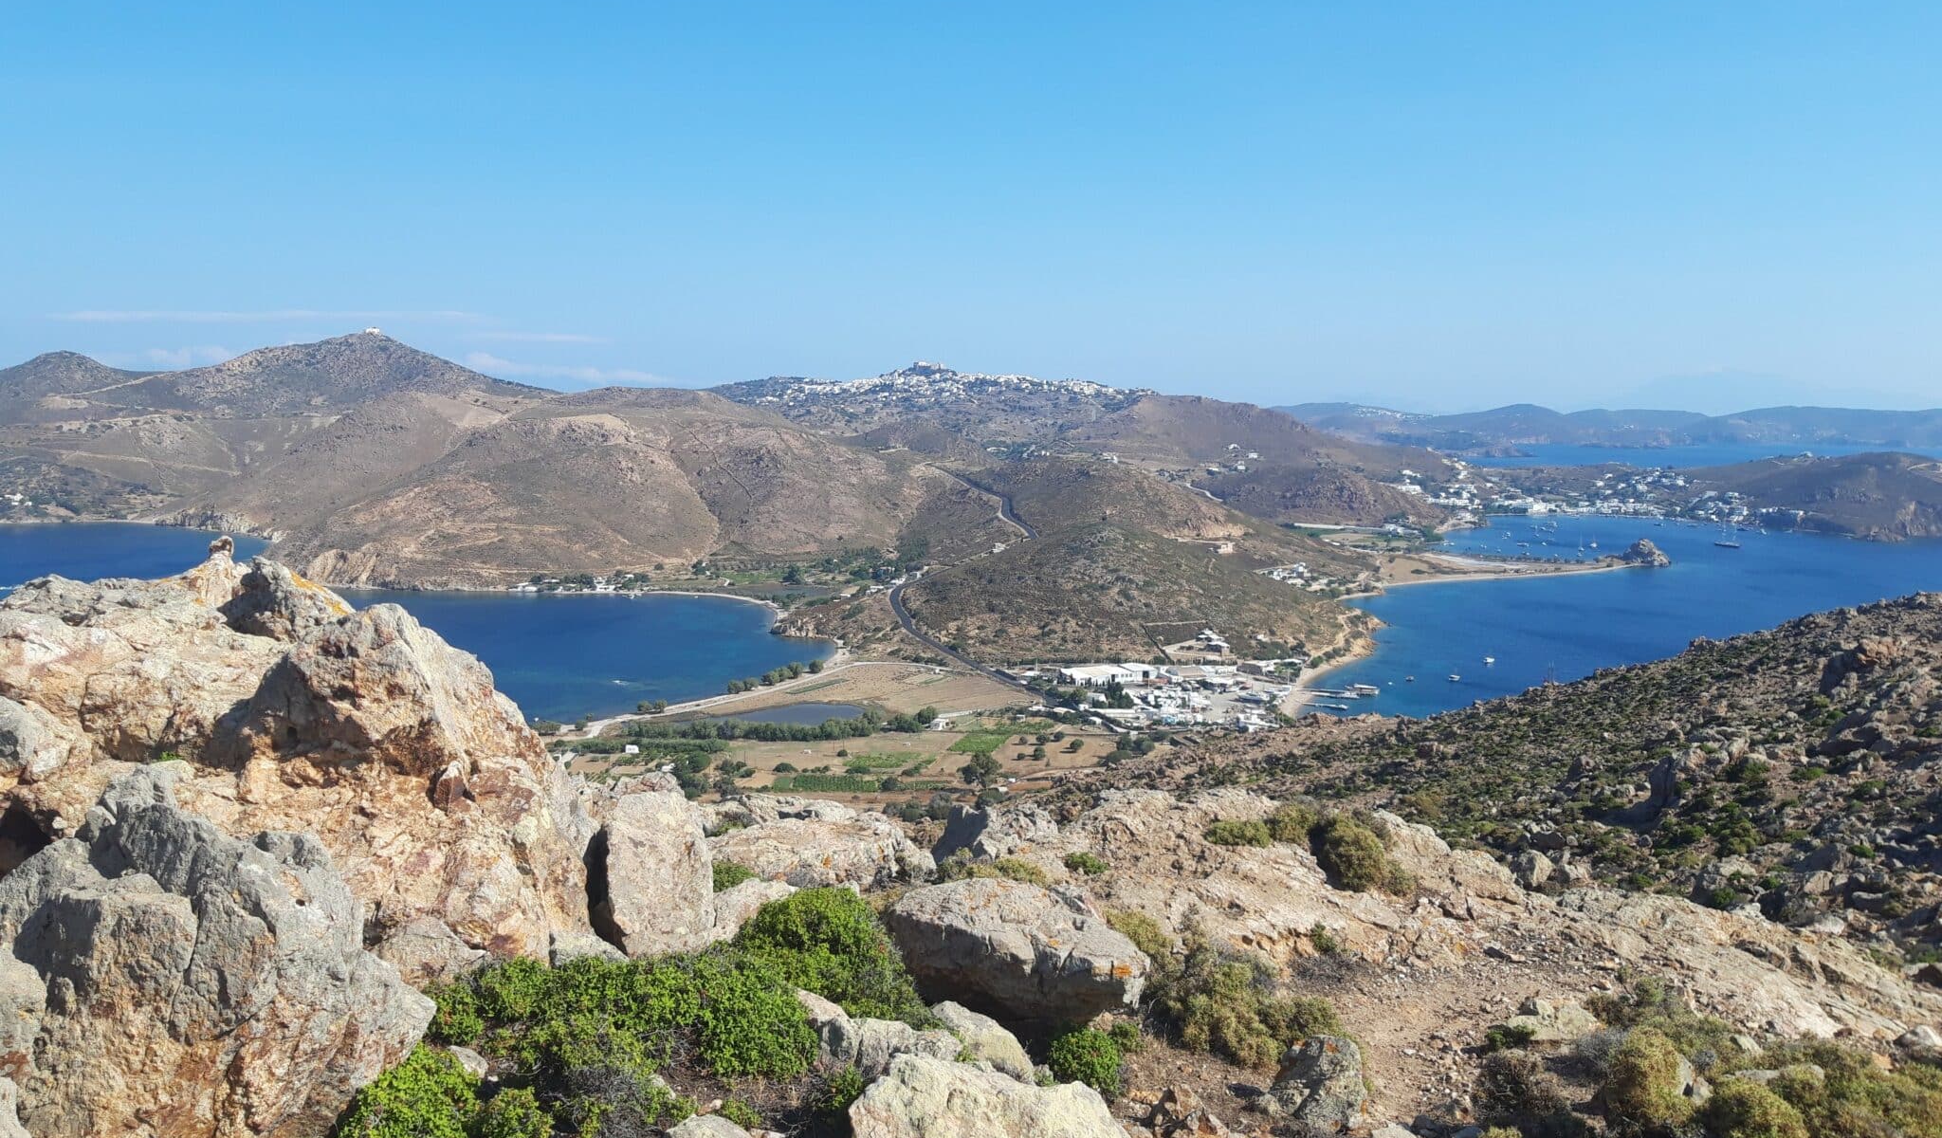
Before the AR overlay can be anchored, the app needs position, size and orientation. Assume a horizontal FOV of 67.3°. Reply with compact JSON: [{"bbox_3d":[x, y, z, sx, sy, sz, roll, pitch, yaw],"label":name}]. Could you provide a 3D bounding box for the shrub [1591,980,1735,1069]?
[{"bbox_3d":[2.865,1.893,6.027,0.633,0.350,0.500,3,7,26],"label":"shrub"}]

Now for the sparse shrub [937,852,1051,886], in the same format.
[{"bbox_3d":[0.139,1.919,9.200,0.720,0.300,0.500,0,7,0],"label":"sparse shrub"}]

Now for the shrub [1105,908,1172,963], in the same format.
[{"bbox_3d":[0.812,1.826,7.226,0.383,0.250,0.340,1,6,7],"label":"shrub"}]

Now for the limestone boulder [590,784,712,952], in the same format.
[{"bbox_3d":[-1.619,1.523,7.396,0.631,0.857,0.550,-1,6,-13],"label":"limestone boulder"}]

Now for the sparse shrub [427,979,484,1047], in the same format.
[{"bbox_3d":[-2.000,1.708,5.605,0.262,0.234,0.240,-2,6,-20],"label":"sparse shrub"}]

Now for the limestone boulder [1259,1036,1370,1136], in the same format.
[{"bbox_3d":[1.220,1.842,5.200,0.370,0.300,0.280,0,7,0],"label":"limestone boulder"}]

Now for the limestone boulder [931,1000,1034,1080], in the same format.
[{"bbox_3d":[0.023,1.617,4.942,0.391,0.282,0.300,0,6,0],"label":"limestone boulder"}]

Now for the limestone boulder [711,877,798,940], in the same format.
[{"bbox_3d":[-1.169,1.885,8.000,0.520,0.380,0.420,0,7,0],"label":"limestone boulder"}]

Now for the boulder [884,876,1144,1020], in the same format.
[{"bbox_3d":[0.208,1.838,7.000,1.180,0.500,0.780,2,7,17],"label":"boulder"}]

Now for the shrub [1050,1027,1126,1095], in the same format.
[{"bbox_3d":[0.436,1.868,5.550,0.290,0.220,0.280,0,7,0],"label":"shrub"}]

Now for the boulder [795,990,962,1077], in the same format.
[{"bbox_3d":[-0.342,1.722,5.350,0.600,0.290,0.380,1,7,10],"label":"boulder"}]

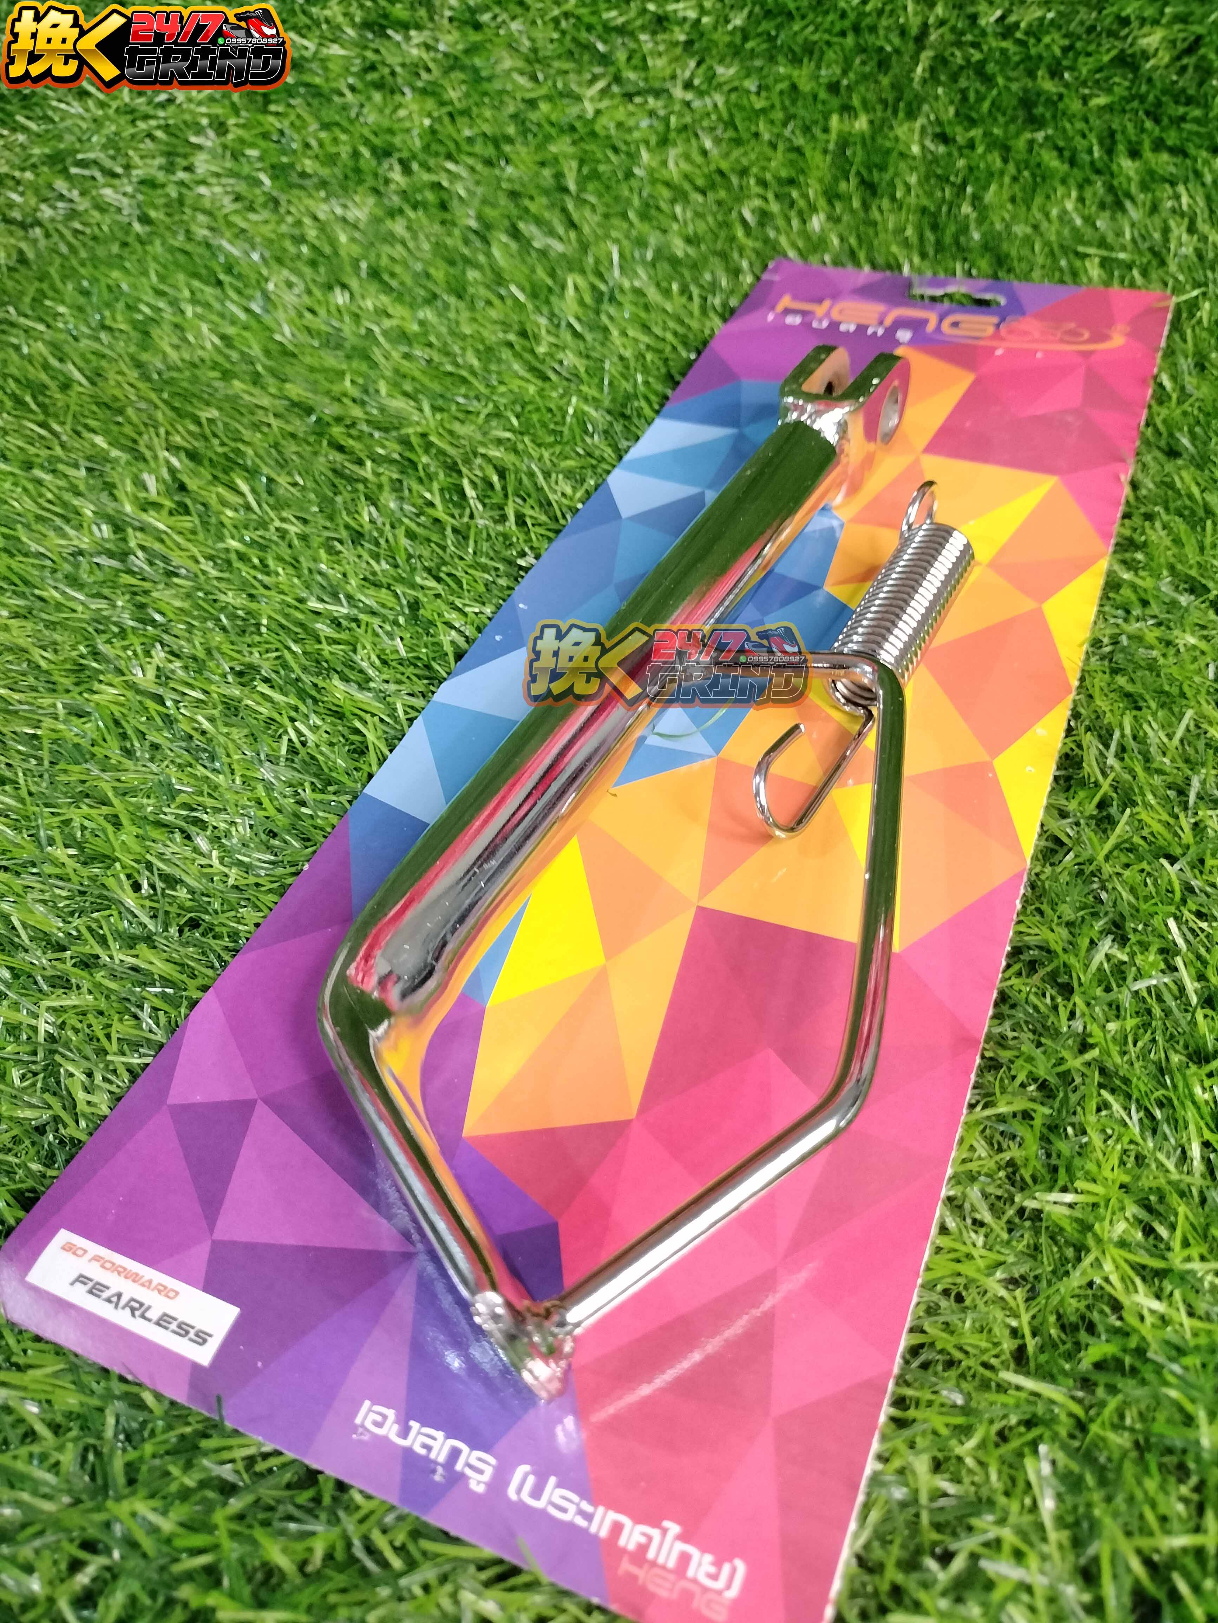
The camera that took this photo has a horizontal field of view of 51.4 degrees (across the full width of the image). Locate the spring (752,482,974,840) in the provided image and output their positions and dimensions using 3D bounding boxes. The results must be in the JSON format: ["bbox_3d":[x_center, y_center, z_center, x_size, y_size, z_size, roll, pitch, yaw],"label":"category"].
[{"bbox_3d":[0.052,-0.035,0.240,0.018,0.016,0.107,17,49,23],"label":"spring"}]

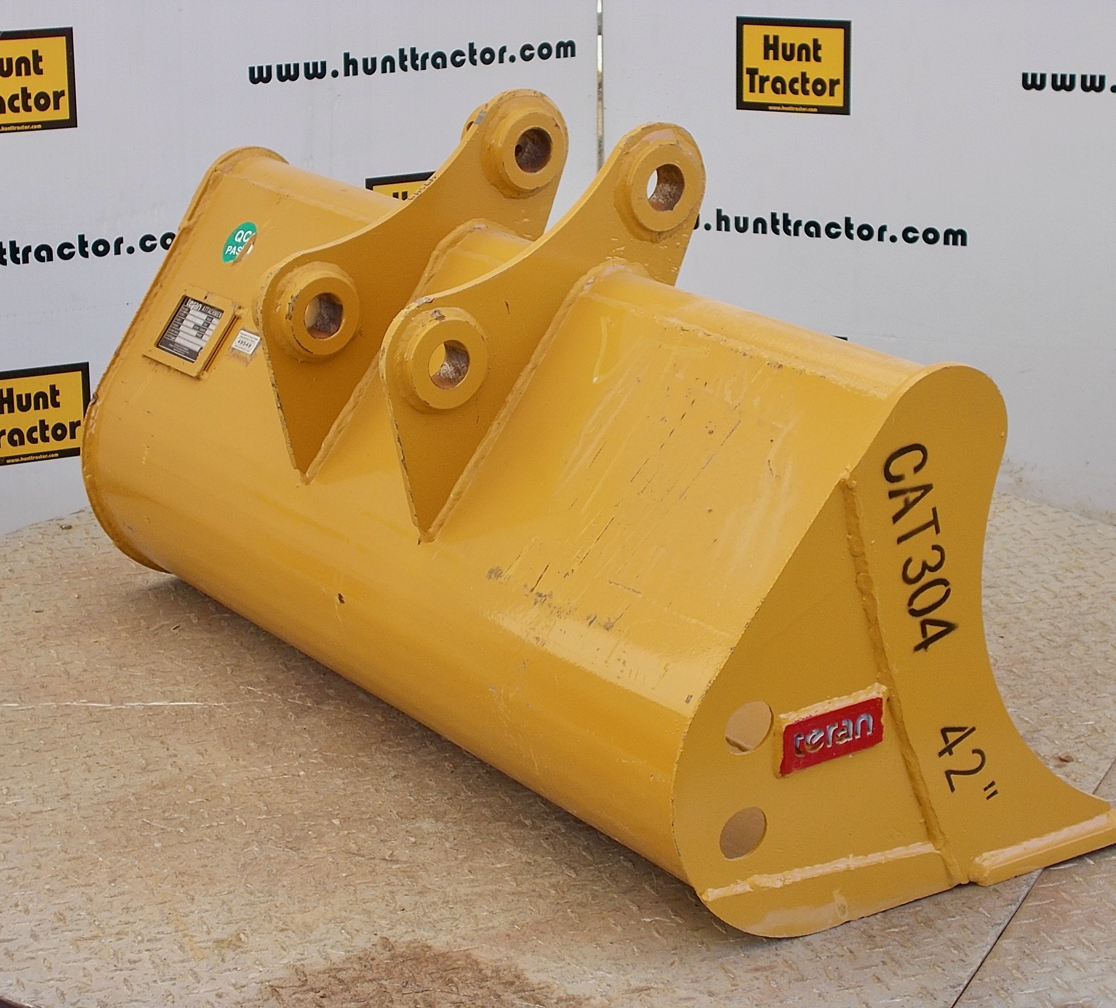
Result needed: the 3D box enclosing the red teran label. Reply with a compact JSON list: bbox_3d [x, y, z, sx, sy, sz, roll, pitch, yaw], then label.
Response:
[{"bbox_3d":[0.221,0.186,2.082,0.105,0.045,0.009,-13,27,-30],"label":"red teran label"}]

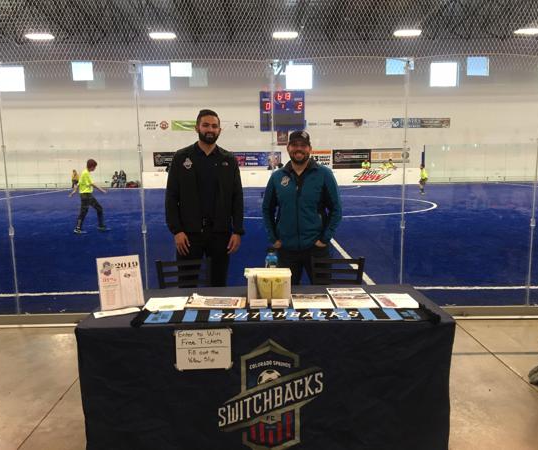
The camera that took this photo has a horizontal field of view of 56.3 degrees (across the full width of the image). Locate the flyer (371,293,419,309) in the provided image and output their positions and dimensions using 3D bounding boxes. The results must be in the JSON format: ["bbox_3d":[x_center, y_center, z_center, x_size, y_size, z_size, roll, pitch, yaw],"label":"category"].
[{"bbox_3d":[0.703,0.420,2.806,0.215,0.010,0.280,-1,7,1],"label":"flyer"}]

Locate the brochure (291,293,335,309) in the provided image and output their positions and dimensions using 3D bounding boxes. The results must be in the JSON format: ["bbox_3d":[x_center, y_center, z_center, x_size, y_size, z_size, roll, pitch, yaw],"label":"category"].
[{"bbox_3d":[0.242,0.425,2.820,0.215,0.010,0.285,-1,7,1],"label":"brochure"}]

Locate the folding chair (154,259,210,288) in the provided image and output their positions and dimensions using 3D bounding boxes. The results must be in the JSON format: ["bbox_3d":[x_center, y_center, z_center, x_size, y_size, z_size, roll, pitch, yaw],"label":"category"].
[{"bbox_3d":[-0.583,0.683,3.500,0.410,0.820,0.460,-2,7,-11],"label":"folding chair"}]

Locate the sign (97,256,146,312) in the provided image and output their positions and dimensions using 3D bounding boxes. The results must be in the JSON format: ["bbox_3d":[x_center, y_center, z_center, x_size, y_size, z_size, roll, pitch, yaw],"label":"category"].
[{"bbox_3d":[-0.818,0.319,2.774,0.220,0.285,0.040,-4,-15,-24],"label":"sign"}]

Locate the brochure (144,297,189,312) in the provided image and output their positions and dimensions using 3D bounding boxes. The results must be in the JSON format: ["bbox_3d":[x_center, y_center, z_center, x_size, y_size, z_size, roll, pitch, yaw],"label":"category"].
[{"bbox_3d":[-0.572,0.436,2.817,0.216,0.012,0.260,-1,7,-2],"label":"brochure"}]

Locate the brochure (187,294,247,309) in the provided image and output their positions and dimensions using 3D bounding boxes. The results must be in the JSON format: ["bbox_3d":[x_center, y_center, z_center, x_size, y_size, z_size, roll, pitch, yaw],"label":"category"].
[{"bbox_3d":[-0.298,0.431,2.824,0.335,0.012,0.210,-1,7,0],"label":"brochure"}]

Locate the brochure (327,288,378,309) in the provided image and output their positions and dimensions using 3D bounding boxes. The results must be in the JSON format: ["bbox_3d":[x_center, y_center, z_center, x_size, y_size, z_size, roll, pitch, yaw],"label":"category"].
[{"bbox_3d":[0.470,0.413,2.881,0.222,0.010,0.425,-1,7,-1],"label":"brochure"}]

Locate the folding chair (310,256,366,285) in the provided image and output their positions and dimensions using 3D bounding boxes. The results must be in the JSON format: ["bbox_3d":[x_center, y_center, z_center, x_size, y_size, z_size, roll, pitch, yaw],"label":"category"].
[{"bbox_3d":[0.480,0.672,3.468,0.410,0.820,0.460,0,7,7],"label":"folding chair"}]

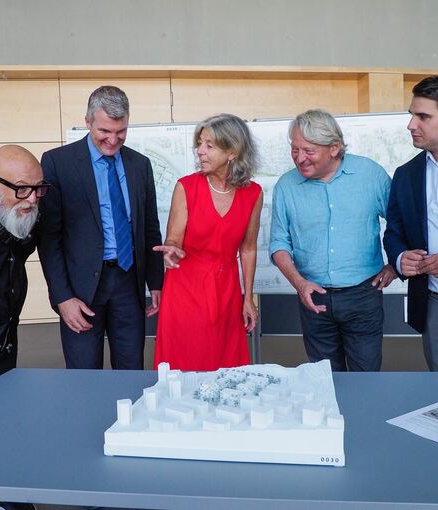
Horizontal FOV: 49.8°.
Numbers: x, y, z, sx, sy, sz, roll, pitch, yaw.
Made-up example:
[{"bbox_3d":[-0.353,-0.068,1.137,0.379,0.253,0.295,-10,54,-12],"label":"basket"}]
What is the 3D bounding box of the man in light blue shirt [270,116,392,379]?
[{"bbox_3d":[0.459,0.257,1.859,0.550,1.710,0.480,-1,3,15],"label":"man in light blue shirt"}]

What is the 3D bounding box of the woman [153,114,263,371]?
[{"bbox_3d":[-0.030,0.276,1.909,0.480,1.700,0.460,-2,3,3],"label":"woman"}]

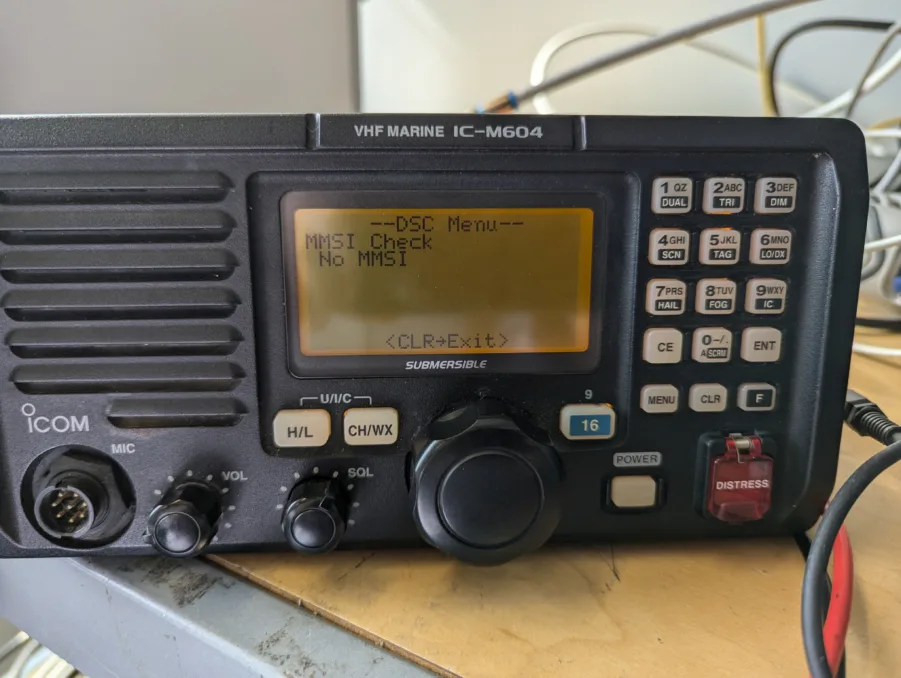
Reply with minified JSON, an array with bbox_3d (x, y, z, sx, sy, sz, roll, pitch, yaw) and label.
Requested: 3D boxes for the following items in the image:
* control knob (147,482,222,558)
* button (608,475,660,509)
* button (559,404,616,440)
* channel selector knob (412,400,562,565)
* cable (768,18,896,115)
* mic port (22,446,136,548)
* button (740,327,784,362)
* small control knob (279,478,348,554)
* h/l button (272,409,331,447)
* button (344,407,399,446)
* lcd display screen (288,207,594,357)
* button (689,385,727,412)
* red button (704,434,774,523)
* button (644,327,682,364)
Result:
[{"bbox_3d":[-0.065,0.044,0.153,0.014,0.014,0.012,-1,11,-2],"label":"control knob"},{"bbox_3d":[0.048,0.040,0.163,0.012,0.009,0.004,-1,10,-3],"label":"button"},{"bbox_3d":[0.035,0.021,0.158,0.014,0.010,0.004,-1,10,-3],"label":"button"},{"bbox_3d":[0.009,0.035,0.153,0.036,0.036,0.015,-1,11,-2],"label":"channel selector knob"},{"bbox_3d":[0.244,-0.172,0.400,0.088,0.068,0.040,-1,10,-3],"label":"cable"},{"bbox_3d":[-0.093,0.040,0.157,0.028,0.028,0.011,-1,10,-3],"label":"mic port"},{"bbox_3d":[0.078,0.002,0.156,0.011,0.009,0.004,-1,10,-3],"label":"button"},{"bbox_3d":[-0.033,0.044,0.155,0.014,0.014,0.012,-1,11,-2],"label":"small control knob"},{"bbox_3d":[-0.037,0.023,0.158,0.014,0.010,0.004,-1,11,-2],"label":"h/l button"},{"bbox_3d":[-0.020,0.022,0.158,0.014,0.010,0.004,-1,11,-2],"label":"button"},{"bbox_3d":[-0.001,-0.014,0.154,0.074,0.036,0.004,-1,10,-3],"label":"lcd display screen"},{"bbox_3d":[0.066,0.015,0.161,0.010,0.007,0.003,-1,11,-2],"label":"button"},{"bbox_3d":[0.075,0.036,0.162,0.017,0.023,0.006,-1,11,-2],"label":"red button"},{"bbox_3d":[0.053,0.002,0.155,0.010,0.009,0.004,-1,10,-3],"label":"button"}]

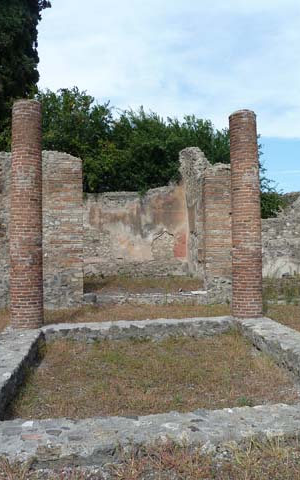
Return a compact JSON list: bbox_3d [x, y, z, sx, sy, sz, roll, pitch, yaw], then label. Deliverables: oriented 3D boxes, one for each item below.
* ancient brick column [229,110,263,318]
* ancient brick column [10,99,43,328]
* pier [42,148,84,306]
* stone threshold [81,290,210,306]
[{"bbox_3d":[1.684,-0.446,8.195,0.515,3.570,0.515,-1,-1,-7],"label":"ancient brick column"},{"bbox_3d":[-2.077,-0.434,7.735,0.515,3.727,0.515,-1,-1,-7],"label":"ancient brick column"},{"bbox_3d":[-1.984,-0.204,10.556,0.955,3.498,0.500,-1,-1,-7],"label":"pier"},{"bbox_3d":[-0.091,1.384,10.742,2.889,0.240,0.500,-1,-1,-7],"label":"stone threshold"}]

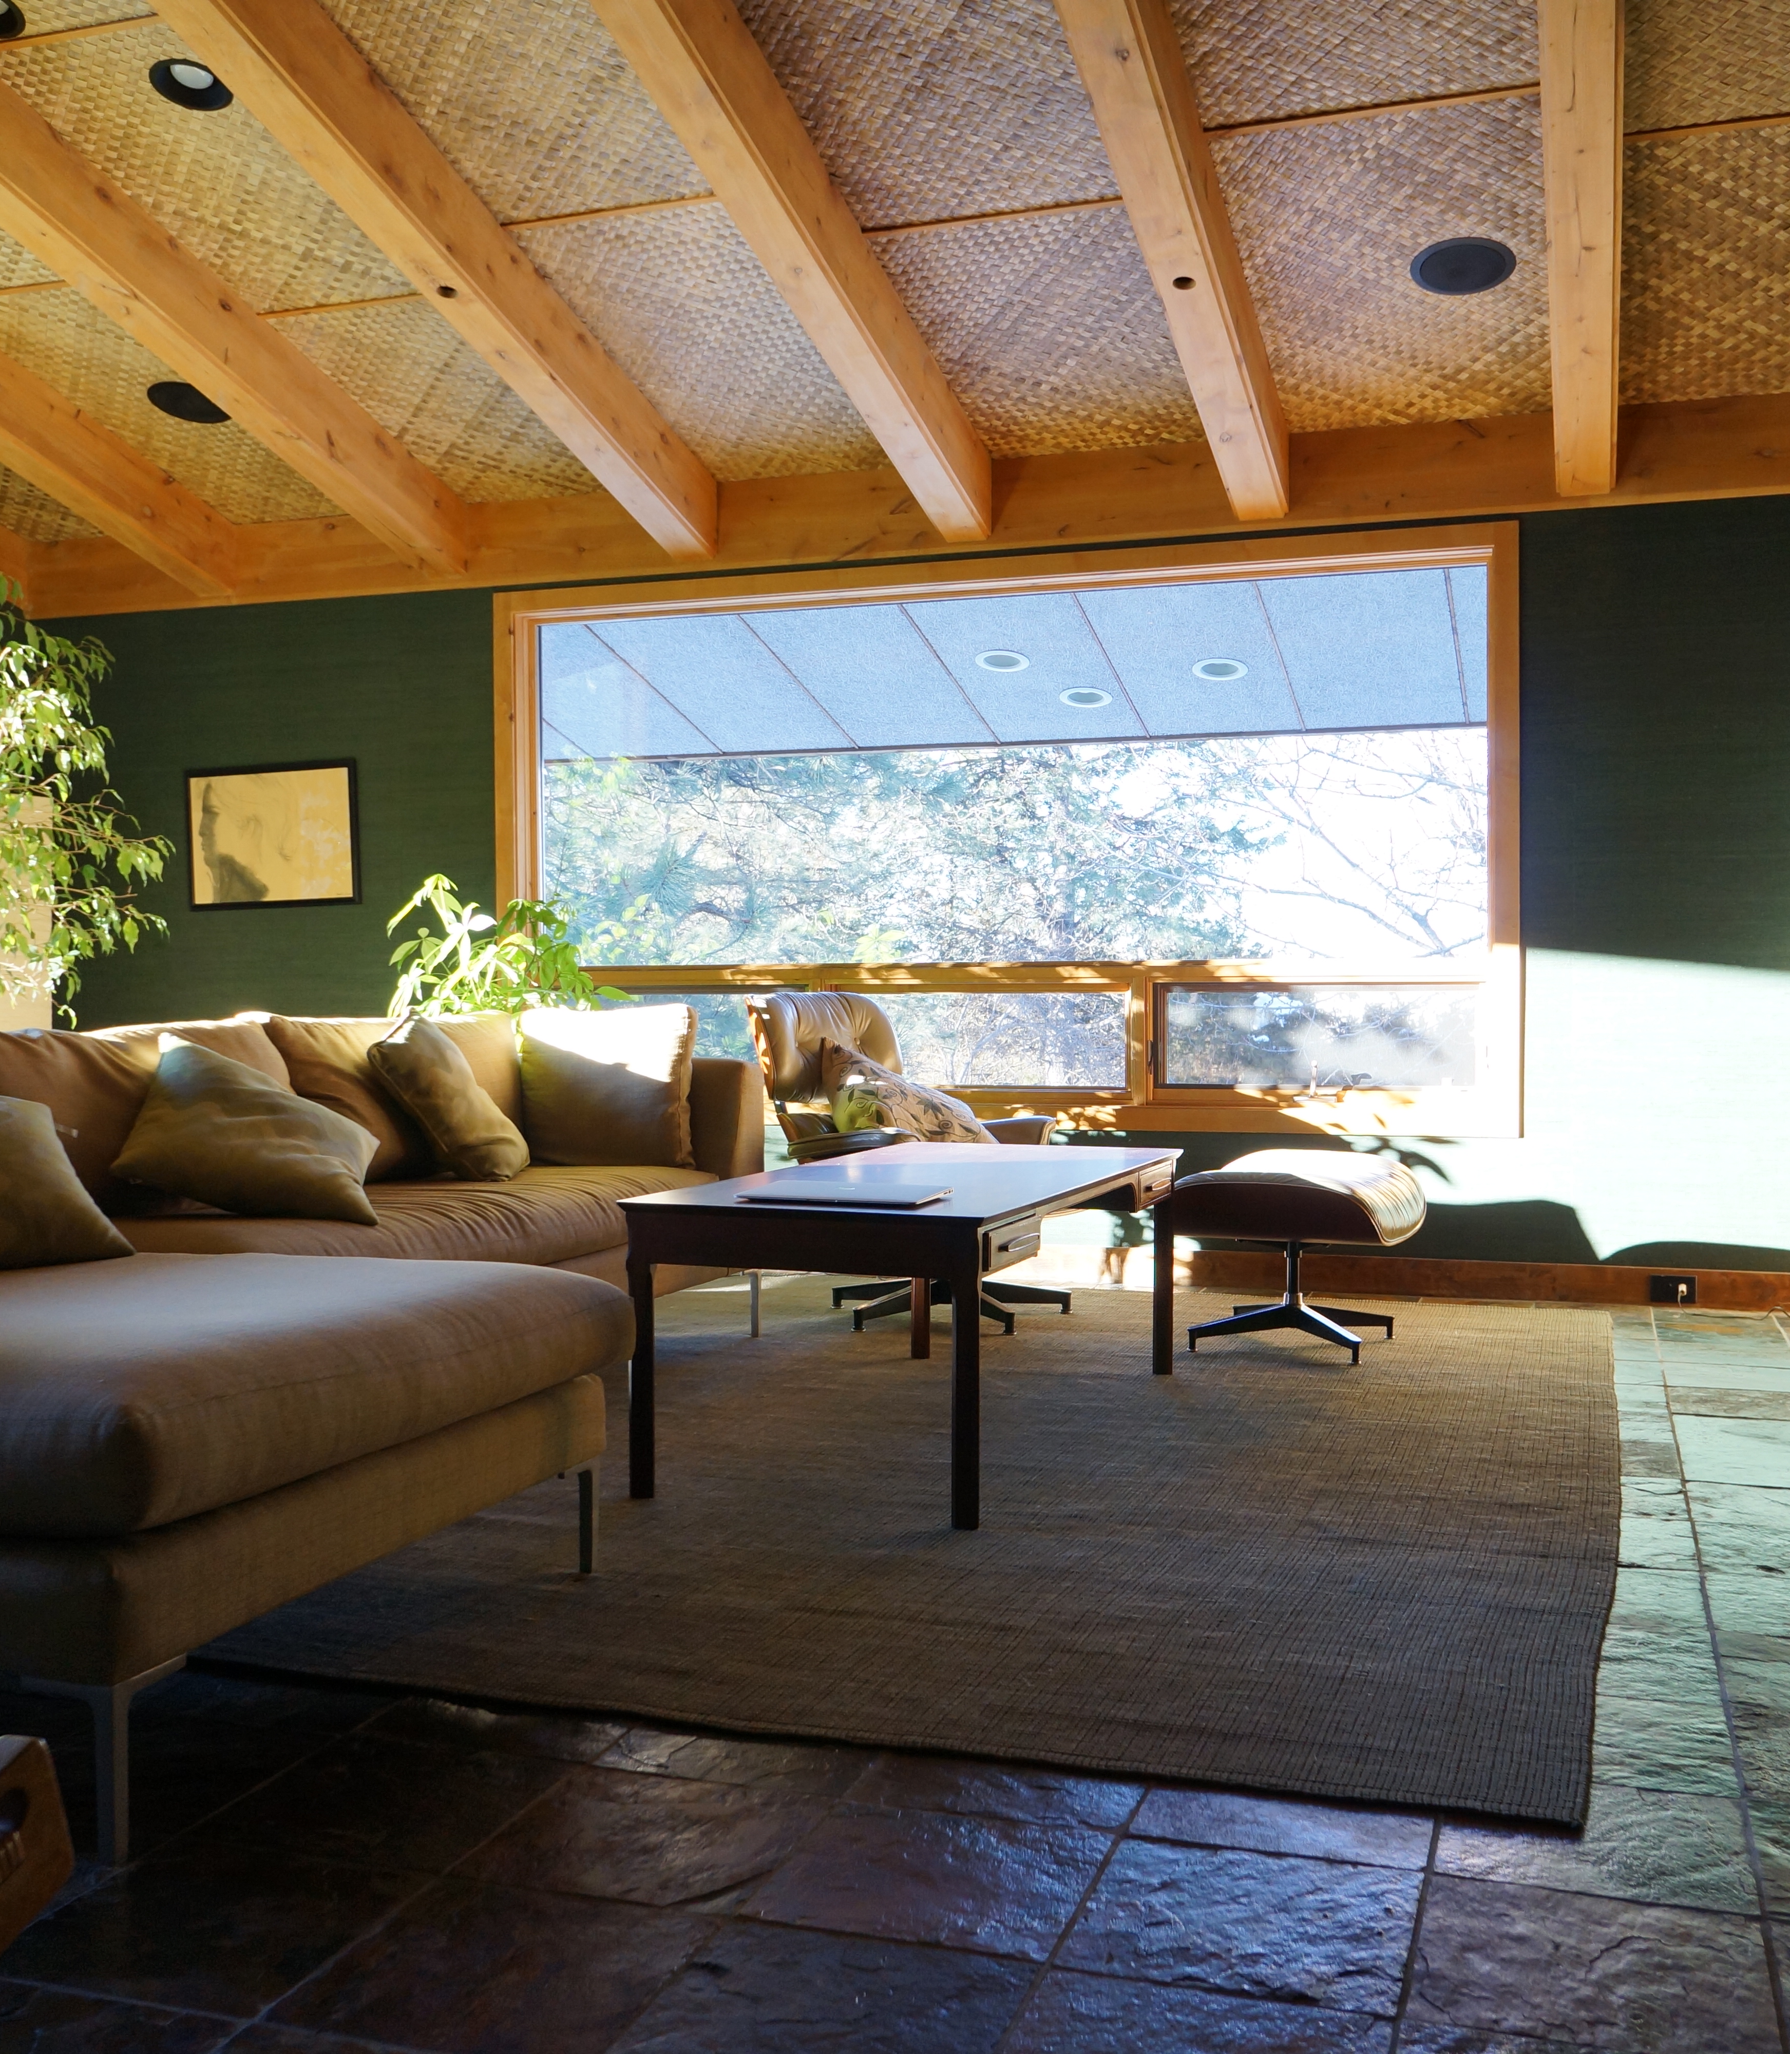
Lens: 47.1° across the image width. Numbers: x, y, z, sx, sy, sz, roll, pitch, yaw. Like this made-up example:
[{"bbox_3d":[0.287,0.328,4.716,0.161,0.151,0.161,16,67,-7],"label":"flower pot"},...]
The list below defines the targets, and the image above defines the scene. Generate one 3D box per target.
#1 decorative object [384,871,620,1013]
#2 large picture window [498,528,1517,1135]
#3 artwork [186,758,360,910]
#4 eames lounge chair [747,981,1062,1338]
[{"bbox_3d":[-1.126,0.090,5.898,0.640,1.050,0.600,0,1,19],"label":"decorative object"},{"bbox_3d":[0.216,-0.529,5.955,3.064,1.630,0.120,0,1,19],"label":"large picture window"},{"bbox_3d":[-2.033,-0.619,6.675,0.655,0.463,0.030,0,1,19],"label":"artwork"},{"bbox_3d":[0.074,0.330,5.334,0.860,0.830,0.840,1,2,31],"label":"eames lounge chair"}]

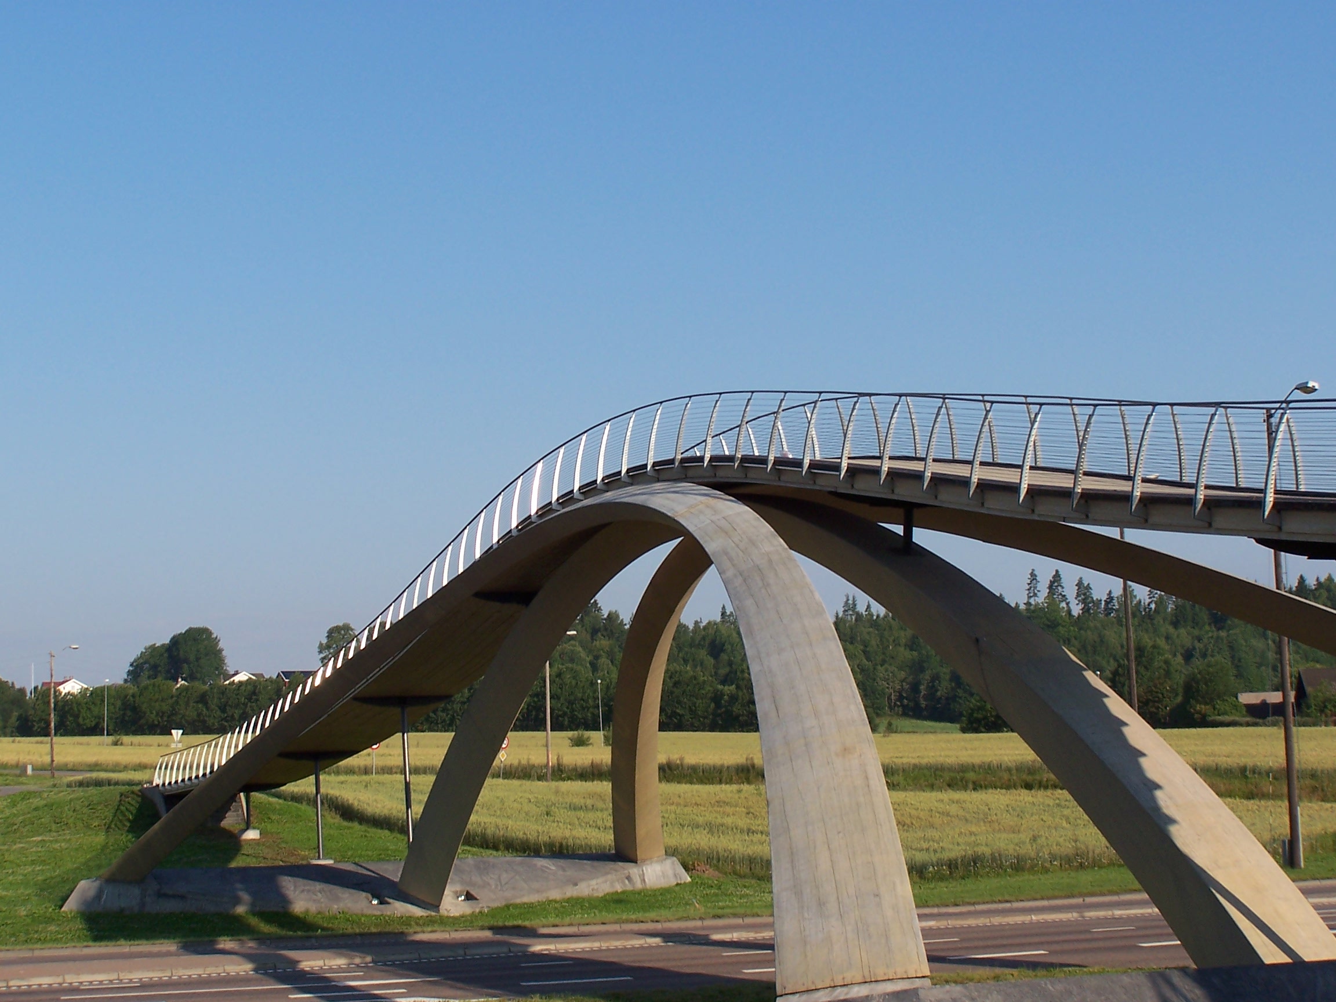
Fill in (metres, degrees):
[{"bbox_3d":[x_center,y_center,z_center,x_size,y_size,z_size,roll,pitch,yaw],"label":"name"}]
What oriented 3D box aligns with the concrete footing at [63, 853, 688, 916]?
[{"bbox_3d":[-7.182,10.381,69.338,17.300,1.250,8.000,0,-6,-21],"label":"concrete footing"}]

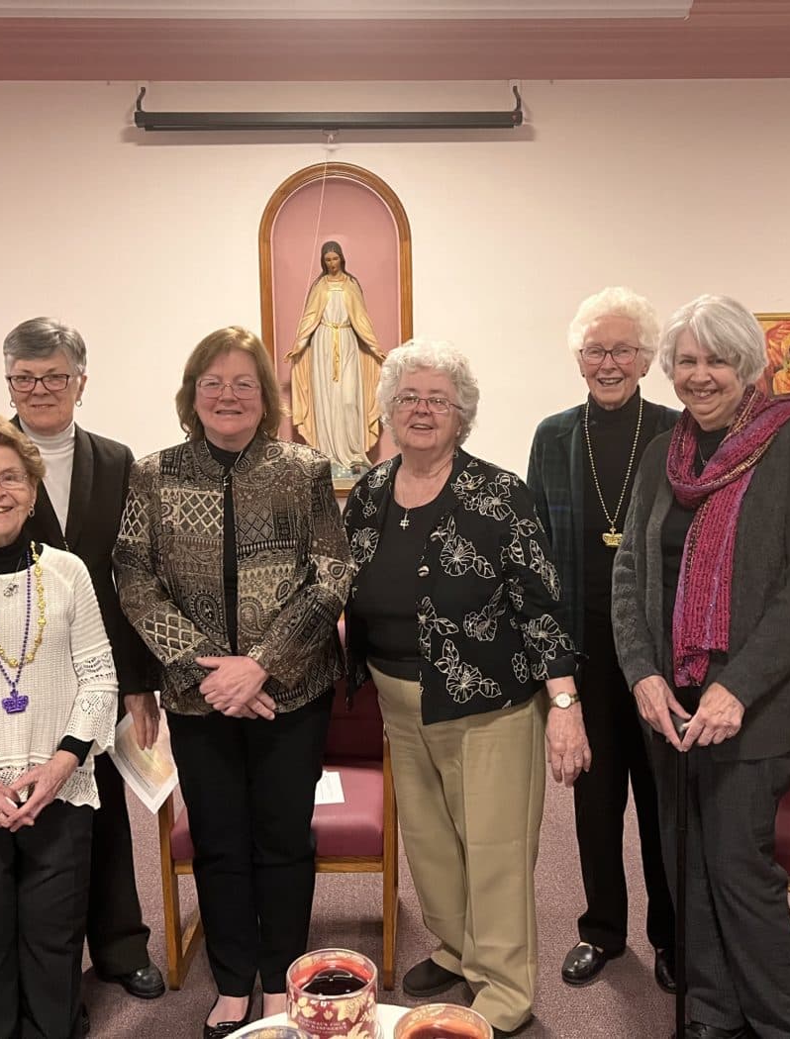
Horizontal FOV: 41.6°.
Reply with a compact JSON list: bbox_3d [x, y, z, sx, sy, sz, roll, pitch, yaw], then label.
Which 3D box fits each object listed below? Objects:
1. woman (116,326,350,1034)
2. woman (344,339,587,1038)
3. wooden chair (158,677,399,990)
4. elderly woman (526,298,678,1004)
[{"bbox_3d":[-0.356,0.371,2.484,0.550,1.646,0.380,-1,6,-3],"label":"woman"},{"bbox_3d":[0.163,0.383,2.486,0.540,1.607,0.400,1,7,18],"label":"woman"},{"bbox_3d":[-0.292,0.746,2.852,0.575,0.820,0.570,-1,6,1],"label":"wooden chair"},{"bbox_3d":[0.542,0.295,2.638,0.500,1.738,0.360,0,6,10],"label":"elderly woman"}]

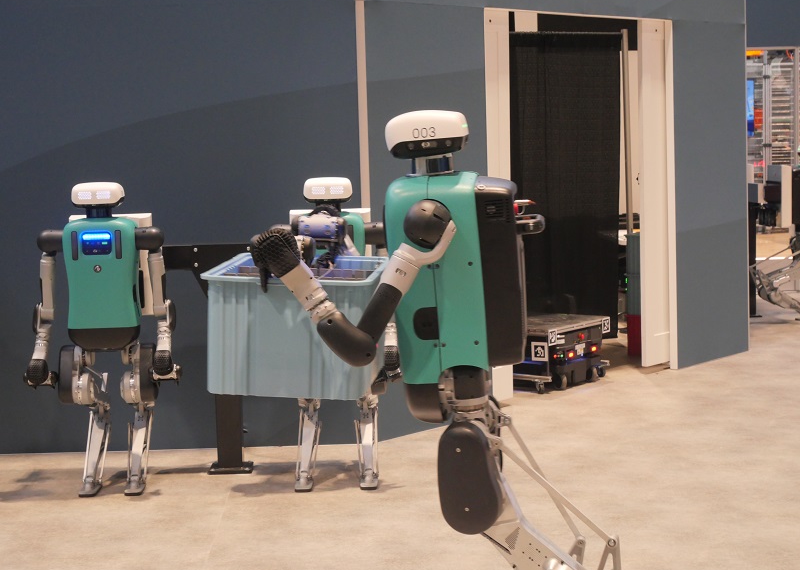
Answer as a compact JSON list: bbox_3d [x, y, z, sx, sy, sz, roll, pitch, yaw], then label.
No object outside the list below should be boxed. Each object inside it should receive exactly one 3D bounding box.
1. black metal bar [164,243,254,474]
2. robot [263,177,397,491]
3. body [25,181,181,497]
[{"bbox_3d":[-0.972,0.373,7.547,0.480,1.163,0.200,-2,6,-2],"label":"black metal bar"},{"bbox_3d":[-0.326,0.228,7.145,0.720,1.497,0.580,-2,6,-2],"label":"robot"},{"bbox_3d":[-1.424,0.254,7.176,0.720,1.504,0.580,-2,6,-2],"label":"body"}]

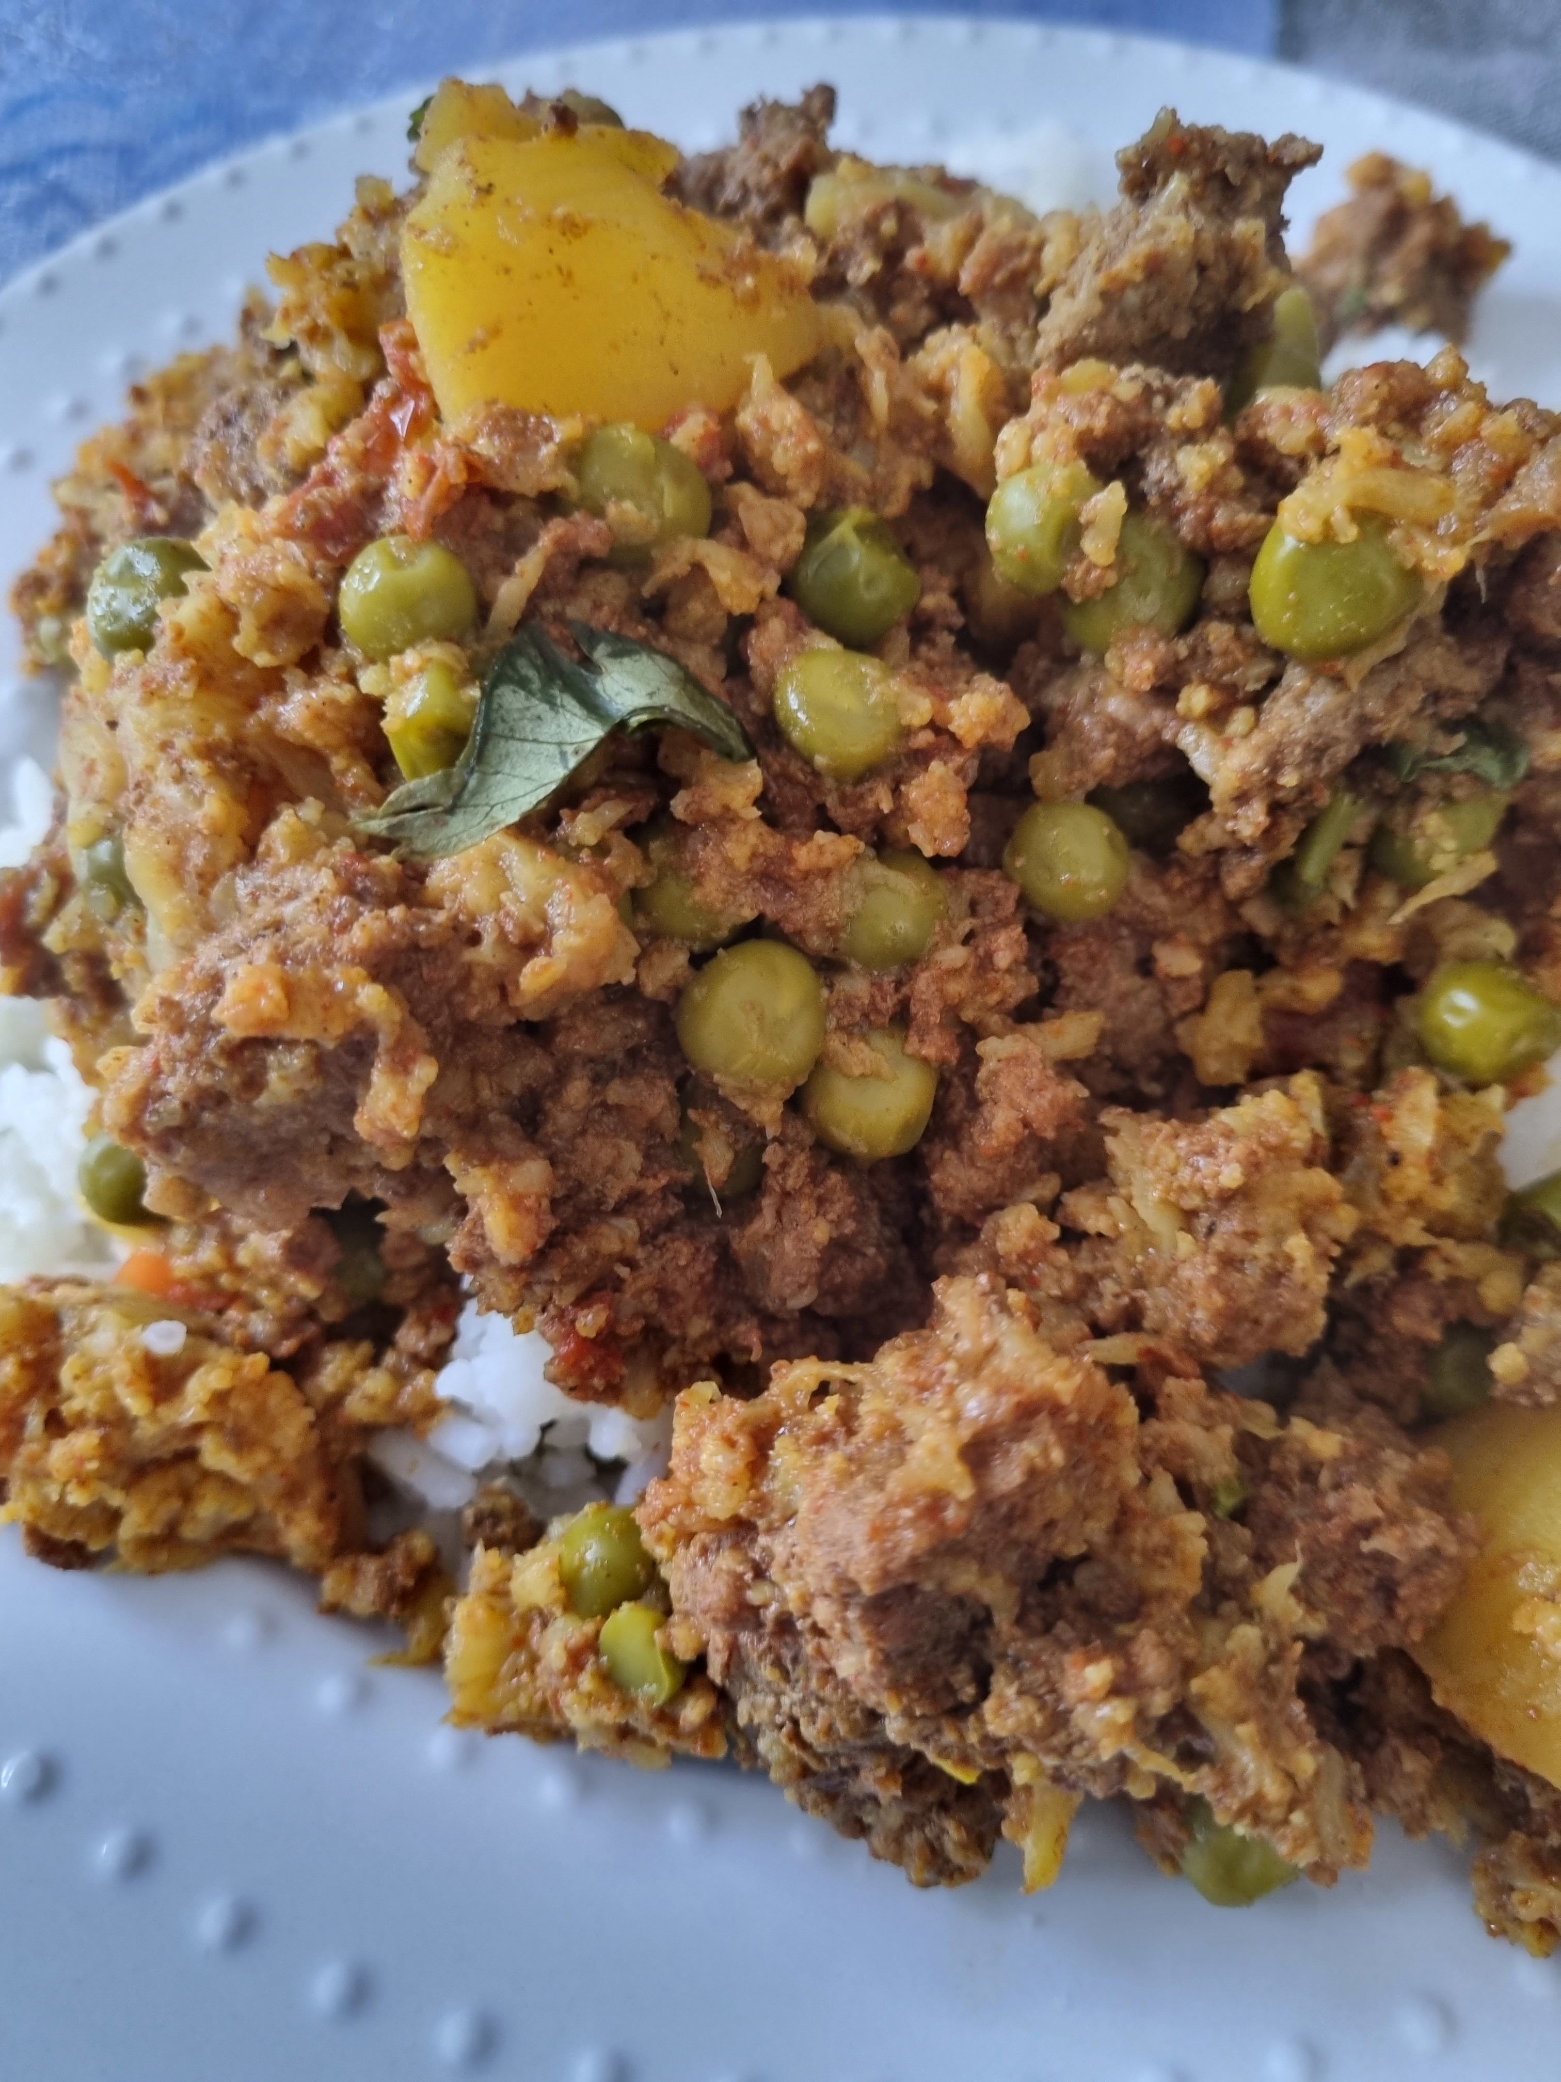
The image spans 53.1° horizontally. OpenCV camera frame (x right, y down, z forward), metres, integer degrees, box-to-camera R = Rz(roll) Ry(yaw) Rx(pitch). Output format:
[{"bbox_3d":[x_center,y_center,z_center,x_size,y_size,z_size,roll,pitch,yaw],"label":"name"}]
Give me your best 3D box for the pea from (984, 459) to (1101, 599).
[{"bbox_3d":[0.017,-0.034,0.102,0.009,0.008,0.009,-3,62,0],"label":"pea"}]

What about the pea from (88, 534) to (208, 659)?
[{"bbox_3d":[-0.049,-0.034,0.121,0.010,0.010,0.010,-1,61,0],"label":"pea"}]

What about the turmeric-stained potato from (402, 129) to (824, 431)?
[{"bbox_3d":[-0.012,-0.056,0.117,0.029,0.018,0.017,-3,62,0],"label":"turmeric-stained potato"}]

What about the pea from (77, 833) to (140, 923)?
[{"bbox_3d":[-0.054,-0.013,0.127,0.008,0.008,0.008,-1,61,0],"label":"pea"}]

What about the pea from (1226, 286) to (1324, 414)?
[{"bbox_3d":[0.041,-0.058,0.131,0.010,0.010,0.010,-1,61,0],"label":"pea"}]

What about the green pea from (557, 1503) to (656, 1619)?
[{"bbox_3d":[-0.014,0.043,0.128,0.009,0.008,0.009,-3,62,0],"label":"green pea"}]

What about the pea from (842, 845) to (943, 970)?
[{"bbox_3d":[0.008,-0.009,0.107,0.008,0.008,0.008,-1,61,0],"label":"pea"}]

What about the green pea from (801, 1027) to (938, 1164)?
[{"bbox_3d":[0.006,0.003,0.103,0.009,0.009,0.009,-1,61,0],"label":"green pea"}]

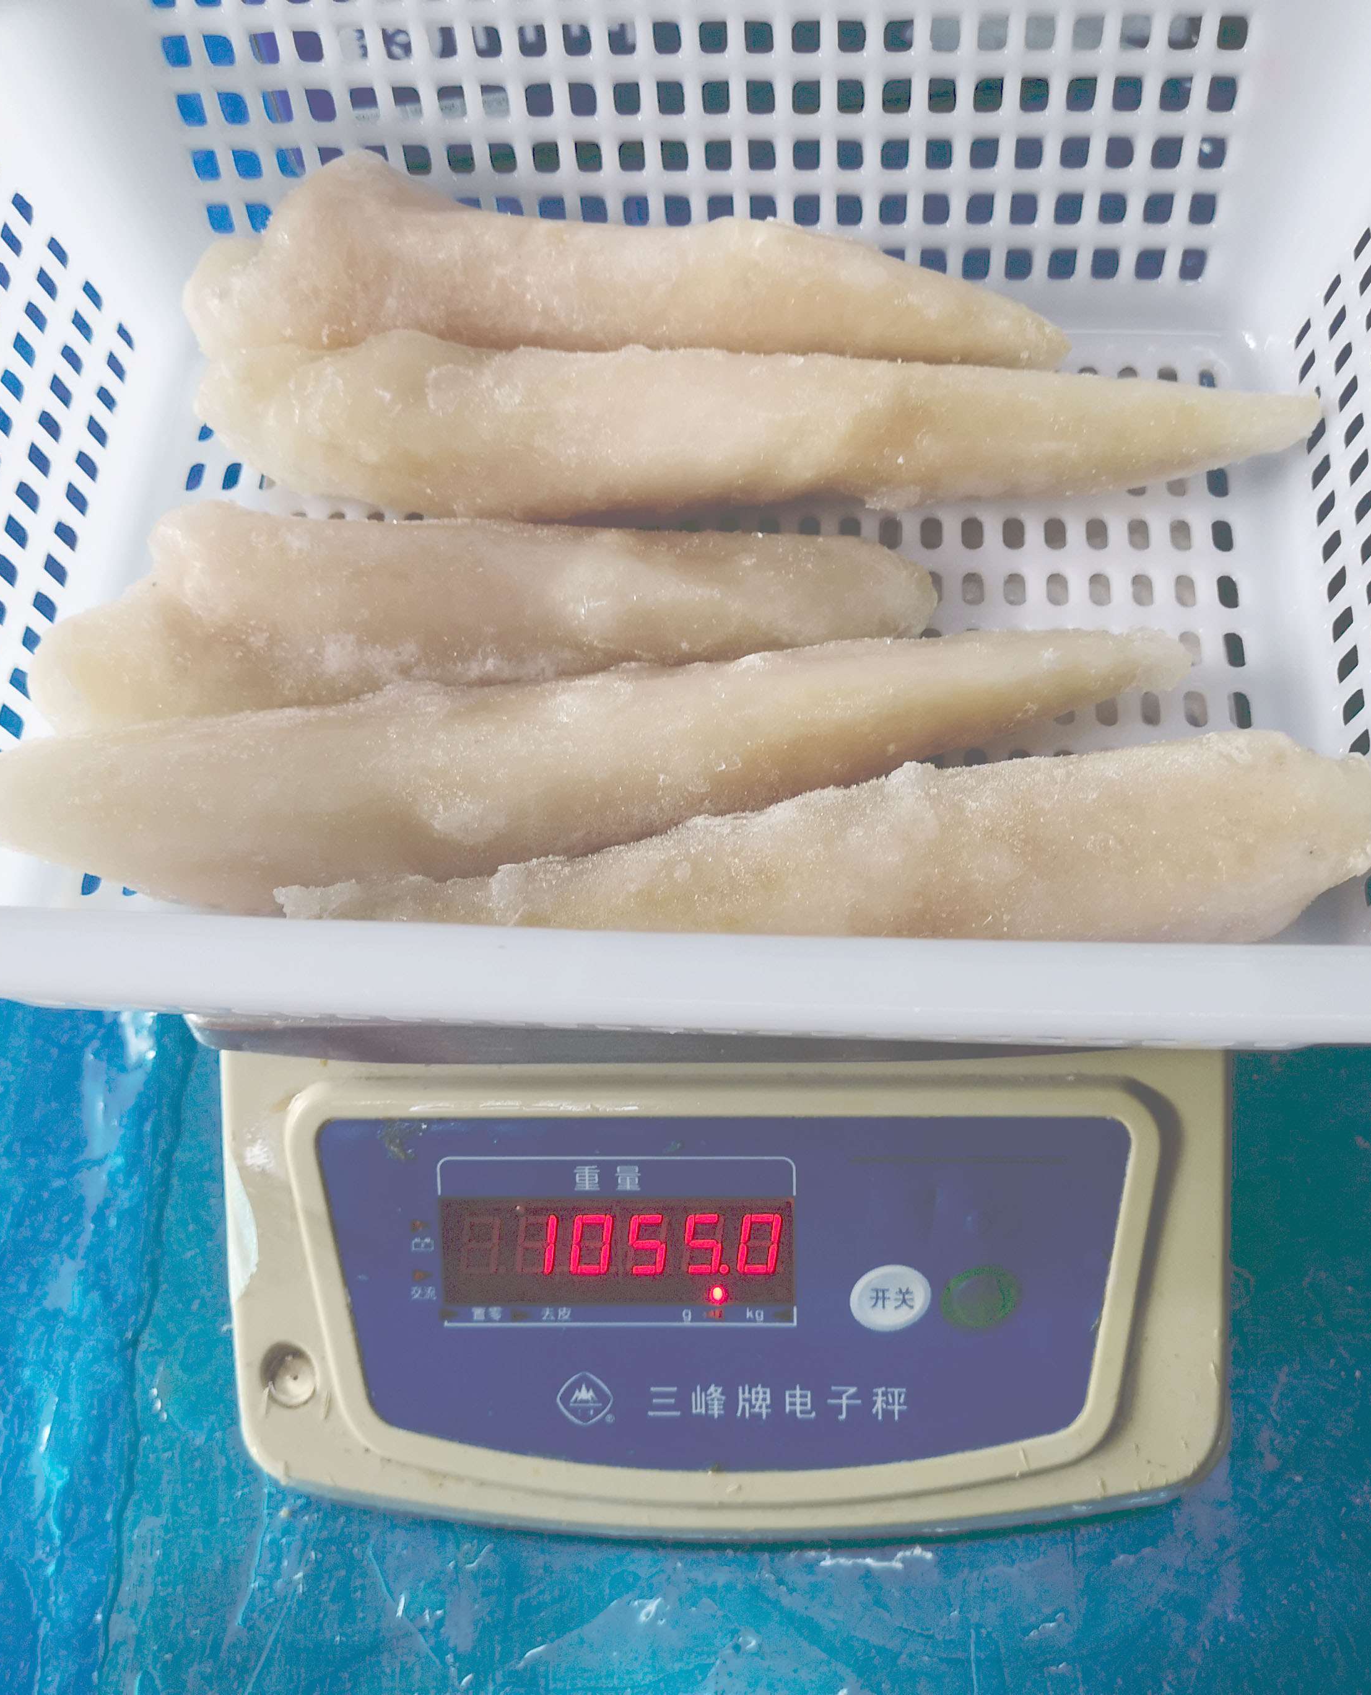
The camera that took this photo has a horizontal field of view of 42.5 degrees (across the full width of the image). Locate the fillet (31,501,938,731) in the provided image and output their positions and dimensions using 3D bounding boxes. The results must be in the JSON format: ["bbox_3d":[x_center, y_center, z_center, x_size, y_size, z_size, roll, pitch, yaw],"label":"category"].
[{"bbox_3d":[-0.047,-0.056,0.412,0.215,0.039,0.053,-3,61,3],"label":"fillet"}]

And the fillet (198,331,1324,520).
[{"bbox_3d":[0.013,-0.105,0.436,0.286,0.036,0.046,1,61,5],"label":"fillet"}]

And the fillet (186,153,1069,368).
[{"bbox_3d":[-0.018,-0.143,0.450,0.236,0.053,0.042,4,62,7],"label":"fillet"}]

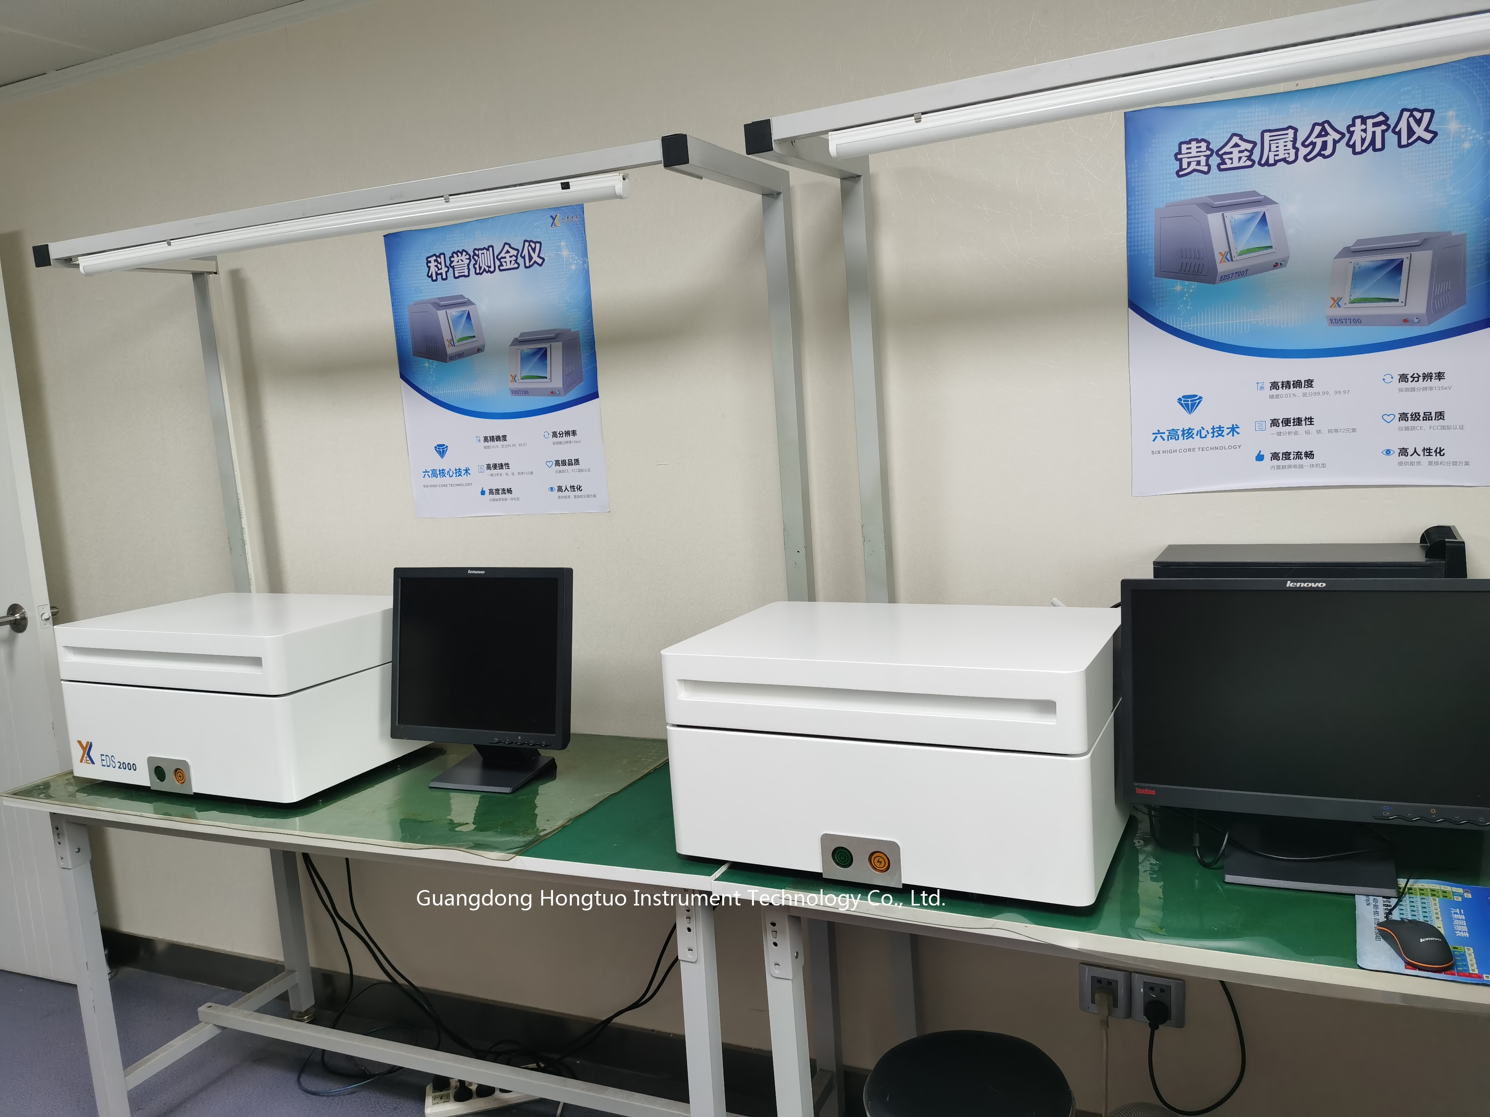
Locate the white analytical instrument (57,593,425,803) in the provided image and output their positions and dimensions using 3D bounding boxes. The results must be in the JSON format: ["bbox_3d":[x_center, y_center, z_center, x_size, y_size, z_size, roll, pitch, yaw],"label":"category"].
[{"bbox_3d":[-0.975,0.258,2.290,0.592,0.311,0.365,0,10,26],"label":"white analytical instrument"}]

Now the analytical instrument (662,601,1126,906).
[{"bbox_3d":[0.240,0.259,1.716,0.588,0.309,0.396,0,9,26],"label":"analytical instrument"}]

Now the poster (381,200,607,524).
[{"bbox_3d":[-0.510,-0.385,2.376,0.485,0.595,0.010,0,9,24],"label":"poster"}]

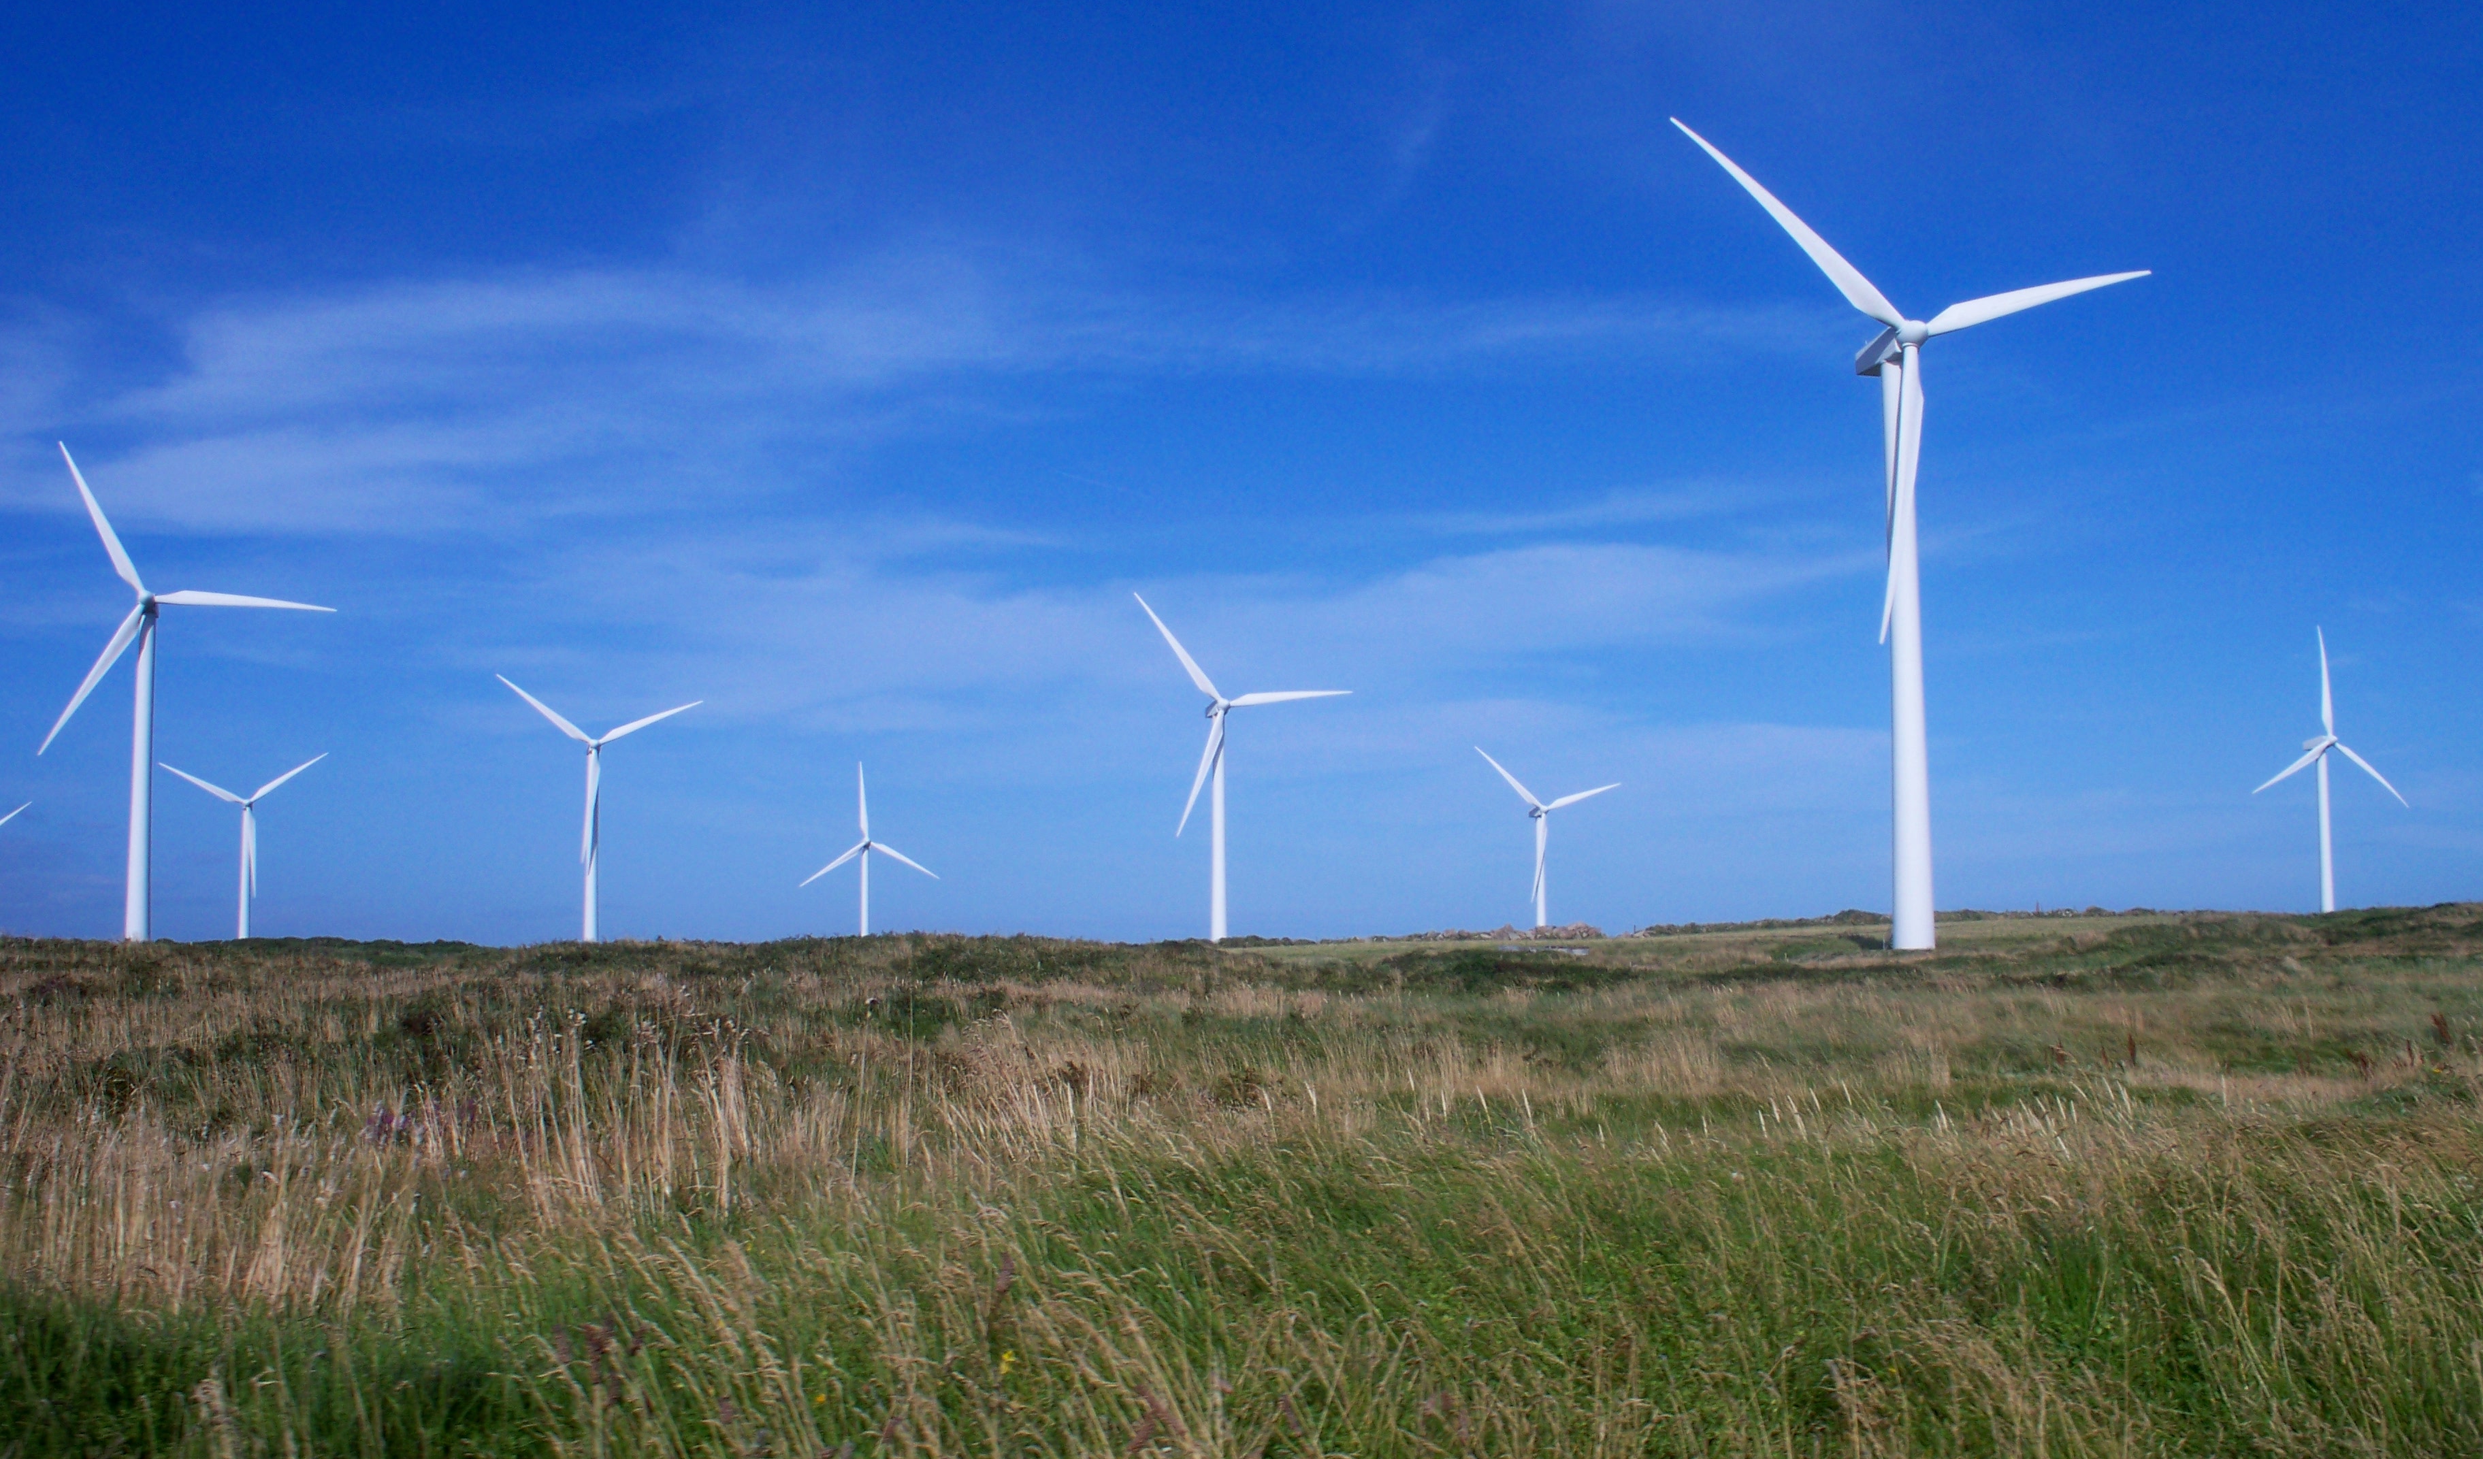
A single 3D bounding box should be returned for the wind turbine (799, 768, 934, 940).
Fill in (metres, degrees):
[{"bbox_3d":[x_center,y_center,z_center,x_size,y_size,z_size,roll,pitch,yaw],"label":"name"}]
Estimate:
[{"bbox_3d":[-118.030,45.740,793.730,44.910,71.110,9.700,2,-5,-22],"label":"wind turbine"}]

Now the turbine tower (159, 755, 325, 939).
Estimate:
[{"bbox_3d":[-278.140,36.390,698.650,44.840,60.050,9.920,2,-5,-26],"label":"turbine tower"}]

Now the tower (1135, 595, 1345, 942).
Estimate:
[{"bbox_3d":[0.690,9.460,456.400,41.590,67.300,9.700,1,-5,-21],"label":"tower"}]

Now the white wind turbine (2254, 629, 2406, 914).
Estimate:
[{"bbox_3d":[234.130,13.400,545.070,44.890,72.600,9.700,2,-5,-23],"label":"white wind turbine"}]

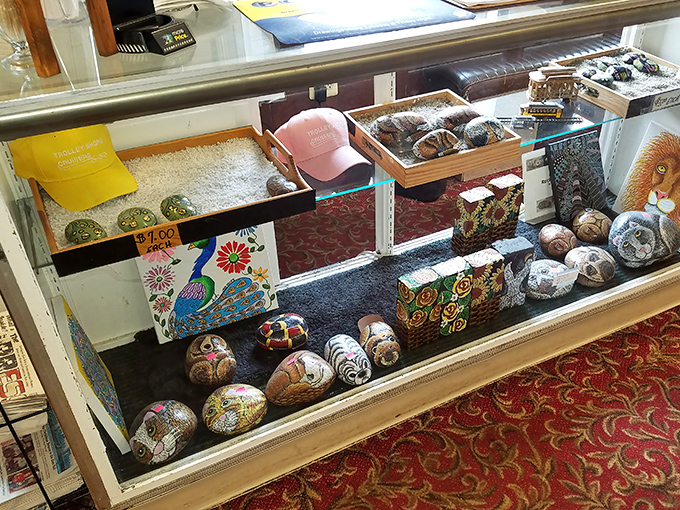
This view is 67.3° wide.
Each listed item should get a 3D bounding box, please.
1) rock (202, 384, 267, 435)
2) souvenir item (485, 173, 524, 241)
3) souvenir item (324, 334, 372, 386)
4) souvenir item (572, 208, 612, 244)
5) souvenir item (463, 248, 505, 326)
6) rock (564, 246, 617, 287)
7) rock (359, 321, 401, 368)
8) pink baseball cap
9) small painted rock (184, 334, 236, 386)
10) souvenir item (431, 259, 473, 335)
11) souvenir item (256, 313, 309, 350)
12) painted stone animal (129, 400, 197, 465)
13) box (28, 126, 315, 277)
[{"bbox_3d":[-0.233,0.344,1.142,0.142,0.090,0.120,-9,31,-10],"label":"rock"},{"bbox_3d":[0.576,-0.157,1.807,0.101,0.205,0.059,-17,33,-22],"label":"souvenir item"},{"bbox_3d":[0.020,0.259,1.275,0.097,0.092,0.172,-15,31,-20],"label":"souvenir item"},{"bbox_3d":[0.892,-0.100,1.795,0.128,0.108,0.168,-5,29,-2],"label":"souvenir item"},{"bbox_3d":[0.393,0.091,1.427,0.095,0.193,0.058,-15,31,-19],"label":"souvenir item"},{"bbox_3d":[0.762,0.035,1.562,0.150,0.110,0.148,-24,36,-31],"label":"rock"},{"bbox_3d":[0.104,0.225,1.332,0.095,0.087,0.172,-14,31,-17],"label":"rock"},{"bbox_3d":[-0.044,-0.288,1.260,0.180,0.125,0.268,-22,35,-30],"label":"pink baseball cap"},{"bbox_3d":[-0.321,0.262,1.272,0.119,0.105,0.155,-18,33,-24],"label":"small painted rock"},{"bbox_3d":[0.299,0.119,1.389,0.095,0.193,0.058,-15,31,-19],"label":"souvenir item"},{"bbox_3d":[-0.151,0.207,1.374,0.143,0.083,0.120,-15,32,-19],"label":"souvenir item"},{"bbox_3d":[-0.381,0.379,1.101,0.145,0.100,0.145,-19,33,-25],"label":"painted stone animal"},{"bbox_3d":[-0.347,-0.151,1.074,0.500,0.075,0.331,-18,43,-23],"label":"box"}]

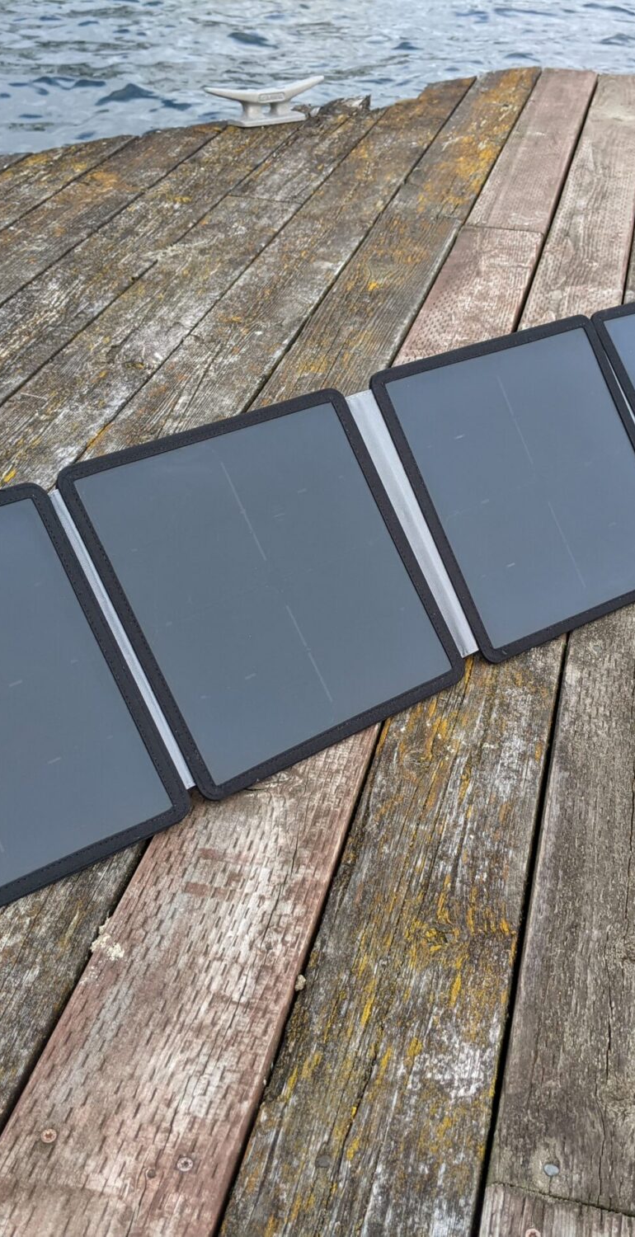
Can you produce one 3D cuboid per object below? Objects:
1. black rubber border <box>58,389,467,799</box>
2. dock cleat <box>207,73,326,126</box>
[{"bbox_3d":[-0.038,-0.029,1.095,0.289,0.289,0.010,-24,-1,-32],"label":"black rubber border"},{"bbox_3d":[-0.107,-1.114,2.769,0.294,0.081,0.067,-17,39,-26],"label":"dock cleat"}]

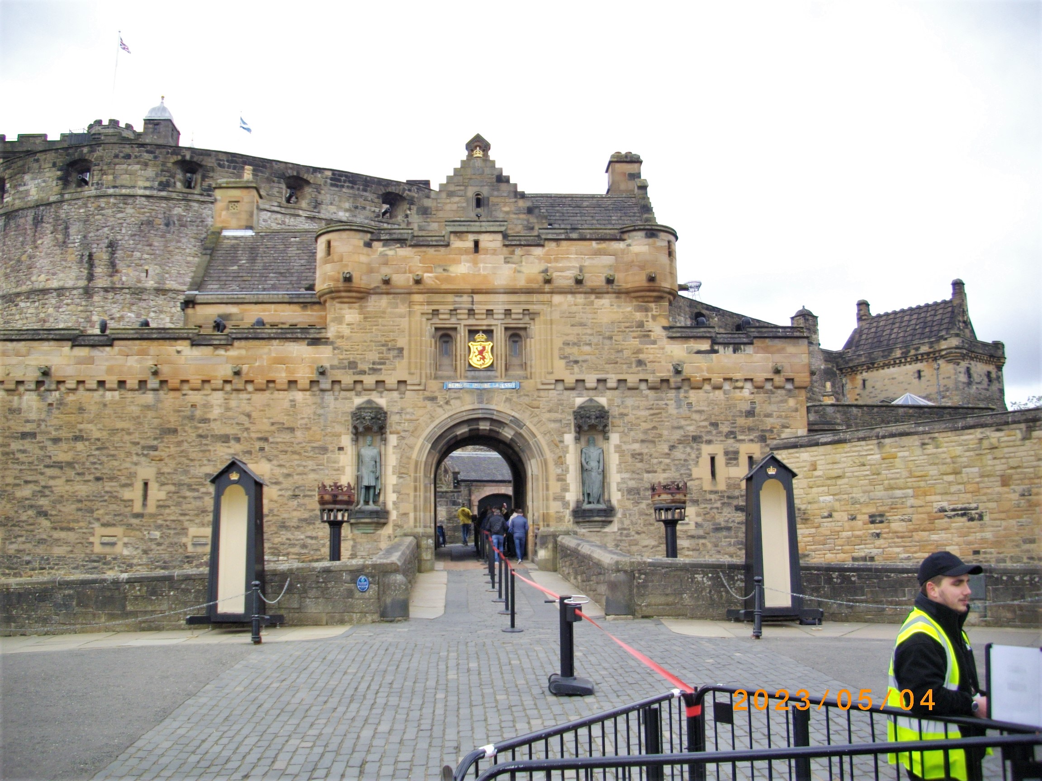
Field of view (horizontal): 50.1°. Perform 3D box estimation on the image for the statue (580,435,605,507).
[{"bbox_3d":[2.364,2.669,36.966,0.813,2.406,0.600,0,-9,-2],"label":"statue"}]

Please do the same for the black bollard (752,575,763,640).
[{"bbox_3d":[3.578,3.275,16.822,0.149,0.966,0.140,0,-9,-2],"label":"black bollard"}]

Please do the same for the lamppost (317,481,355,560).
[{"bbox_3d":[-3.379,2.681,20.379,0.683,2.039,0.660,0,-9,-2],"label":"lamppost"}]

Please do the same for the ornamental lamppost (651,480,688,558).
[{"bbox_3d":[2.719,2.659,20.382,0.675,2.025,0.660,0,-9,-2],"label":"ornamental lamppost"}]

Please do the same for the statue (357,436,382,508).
[{"bbox_3d":[-5.007,2.639,36.731,0.802,2.364,0.600,0,-9,-2],"label":"statue"}]

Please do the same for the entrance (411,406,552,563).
[{"bbox_3d":[-1.320,3.102,37.235,4.732,5.246,1.300,0,-9,-2],"label":"entrance"}]

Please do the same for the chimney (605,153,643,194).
[{"bbox_3d":[4.092,-8.472,43.892,1.353,1.974,1.350,0,-9,-2],"label":"chimney"}]

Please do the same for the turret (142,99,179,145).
[{"bbox_3d":[-29.632,-21.743,90.971,2.502,4.553,3.000,0,-9,-2],"label":"turret"}]

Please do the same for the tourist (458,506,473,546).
[{"bbox_3d":[-2.310,5.569,46.130,0.606,1.691,0.400,-1,-9,7],"label":"tourist"}]

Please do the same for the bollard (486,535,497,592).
[{"bbox_3d":[-0.618,3.975,24.875,0.327,1.032,0.340,0,-9,-2],"label":"bollard"}]

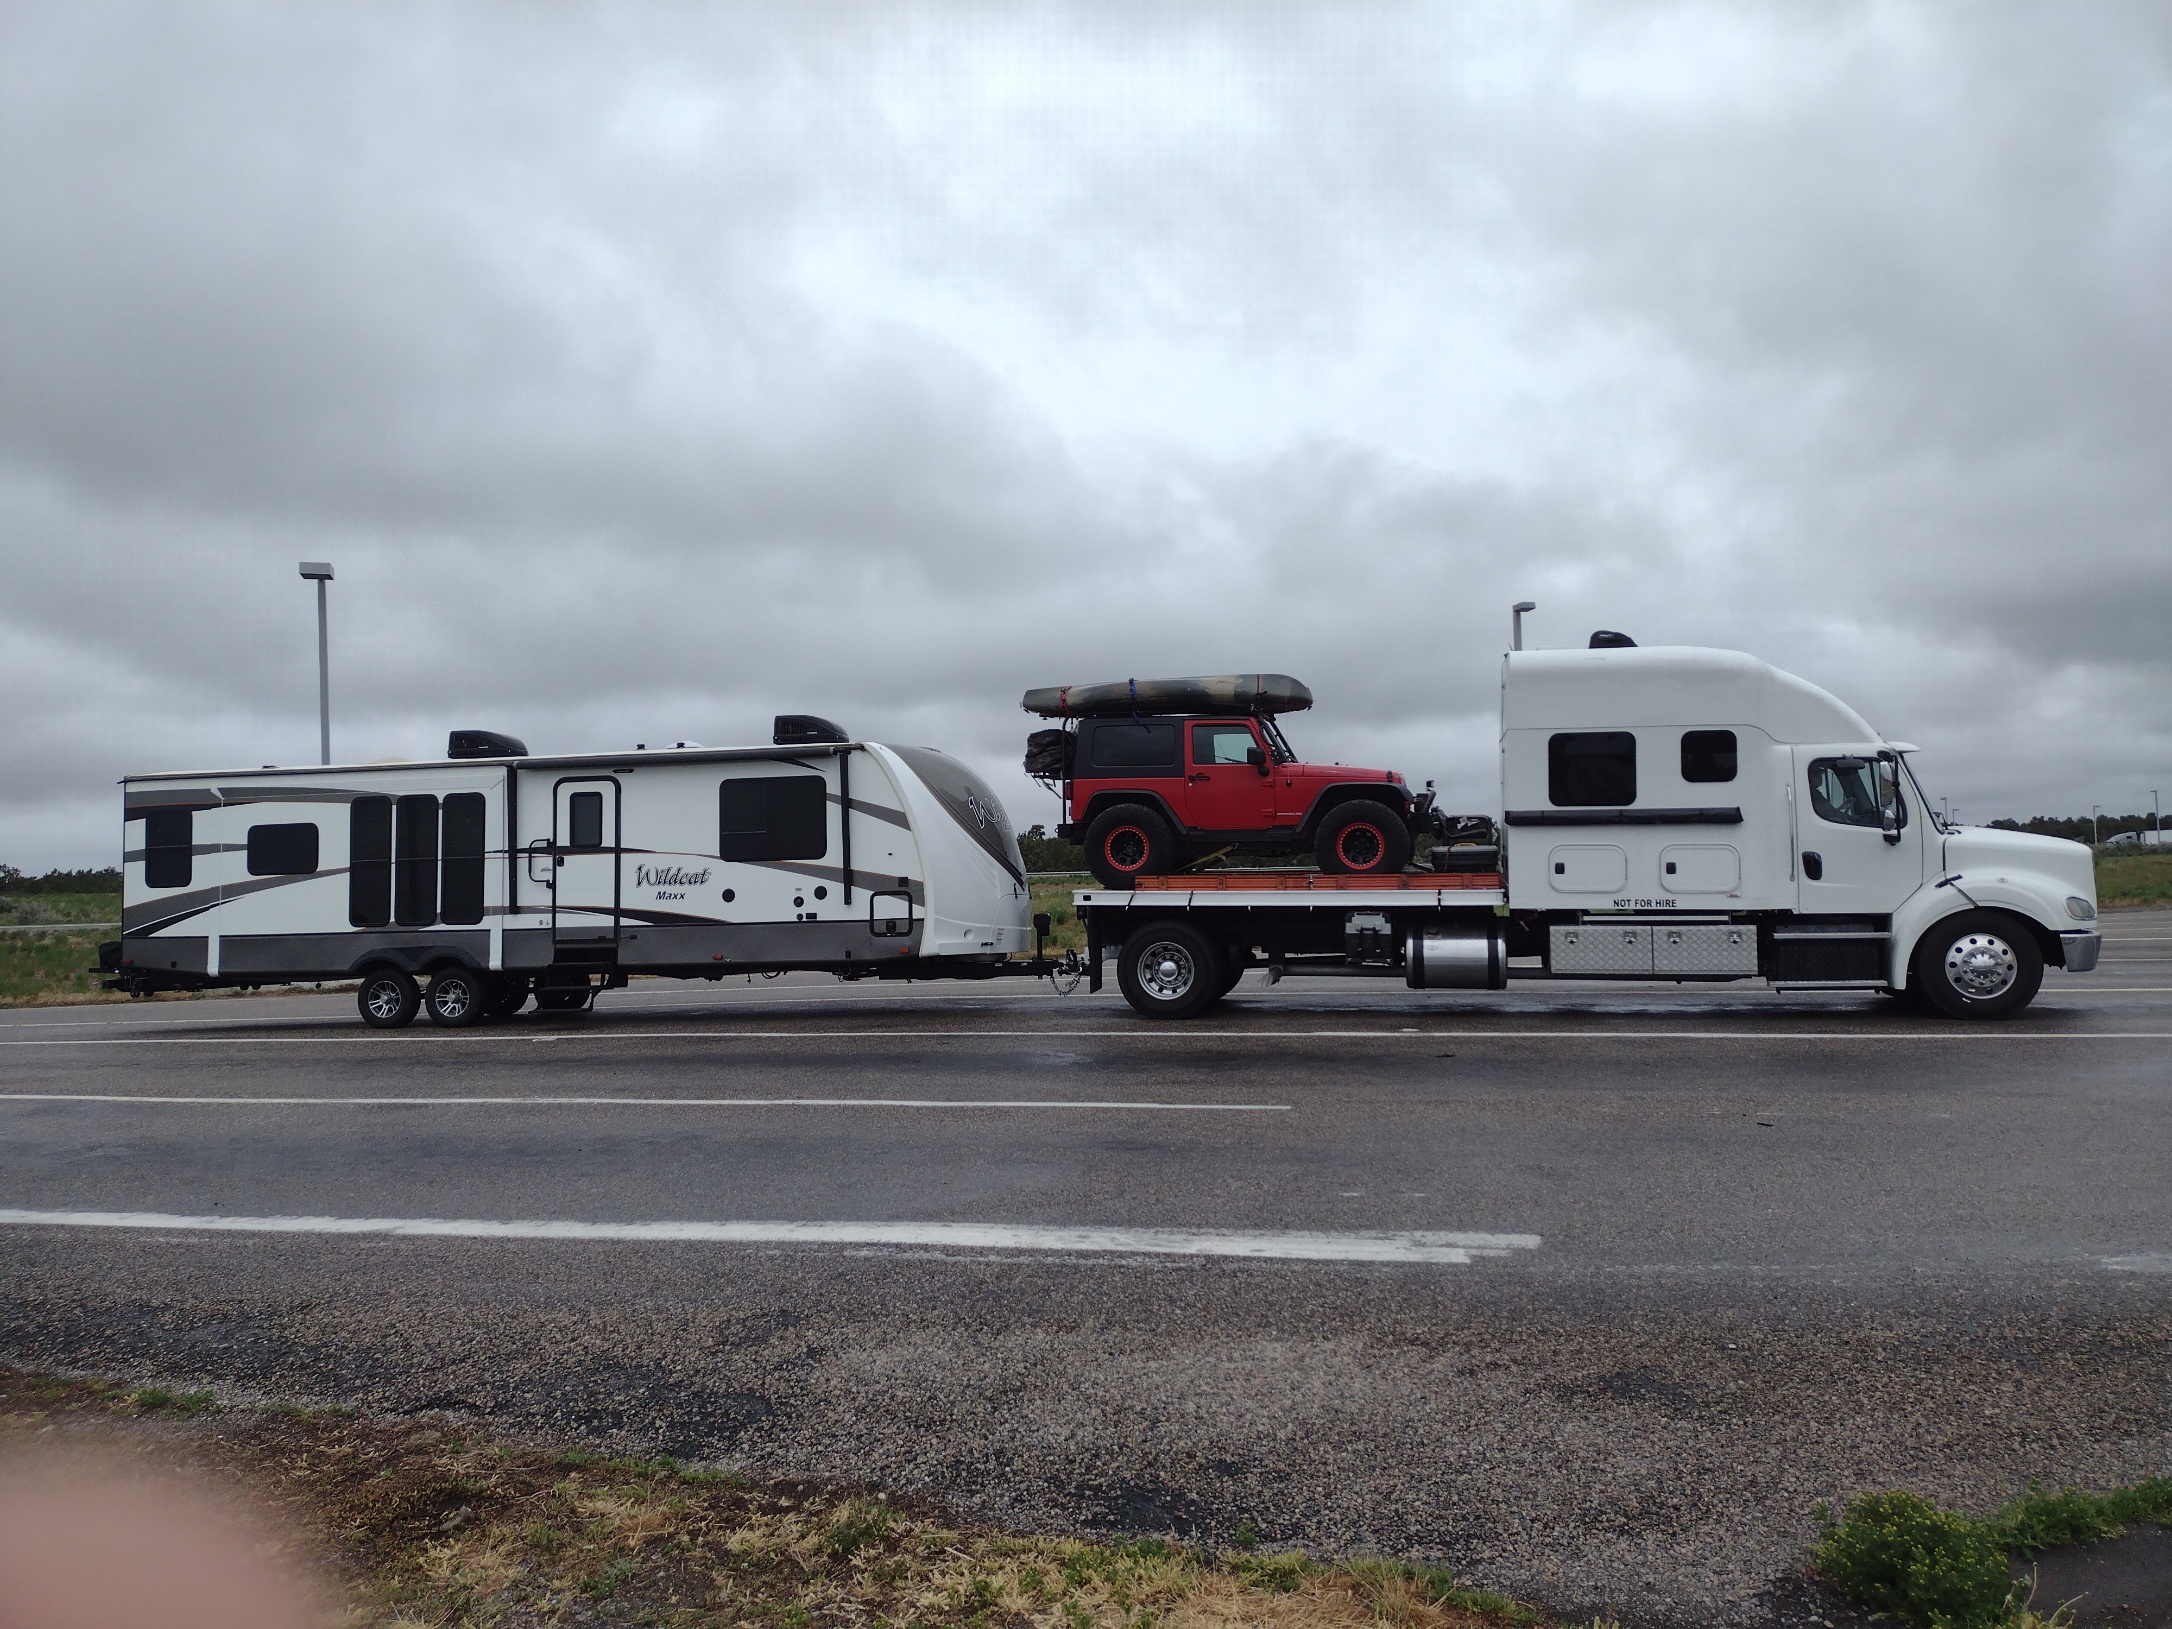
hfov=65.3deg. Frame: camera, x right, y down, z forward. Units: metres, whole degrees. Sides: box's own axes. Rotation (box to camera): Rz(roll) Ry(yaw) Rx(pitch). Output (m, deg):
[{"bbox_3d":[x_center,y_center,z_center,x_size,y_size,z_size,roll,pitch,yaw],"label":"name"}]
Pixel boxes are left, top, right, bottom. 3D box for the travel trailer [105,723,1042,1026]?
[{"bbox_3d":[-5.972,0.678,20.253,11.200,3.430,2.520,-2,-2,12],"label":"travel trailer"}]

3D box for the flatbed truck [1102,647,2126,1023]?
[{"bbox_3d":[4.772,0.175,17.646,9.570,3.680,2.580,-2,-2,16],"label":"flatbed truck"}]

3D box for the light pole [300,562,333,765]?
[{"bbox_3d":[-14.552,-0.936,32.147,0.540,7.826,0.620,-1,-2,-13],"label":"light pole"}]

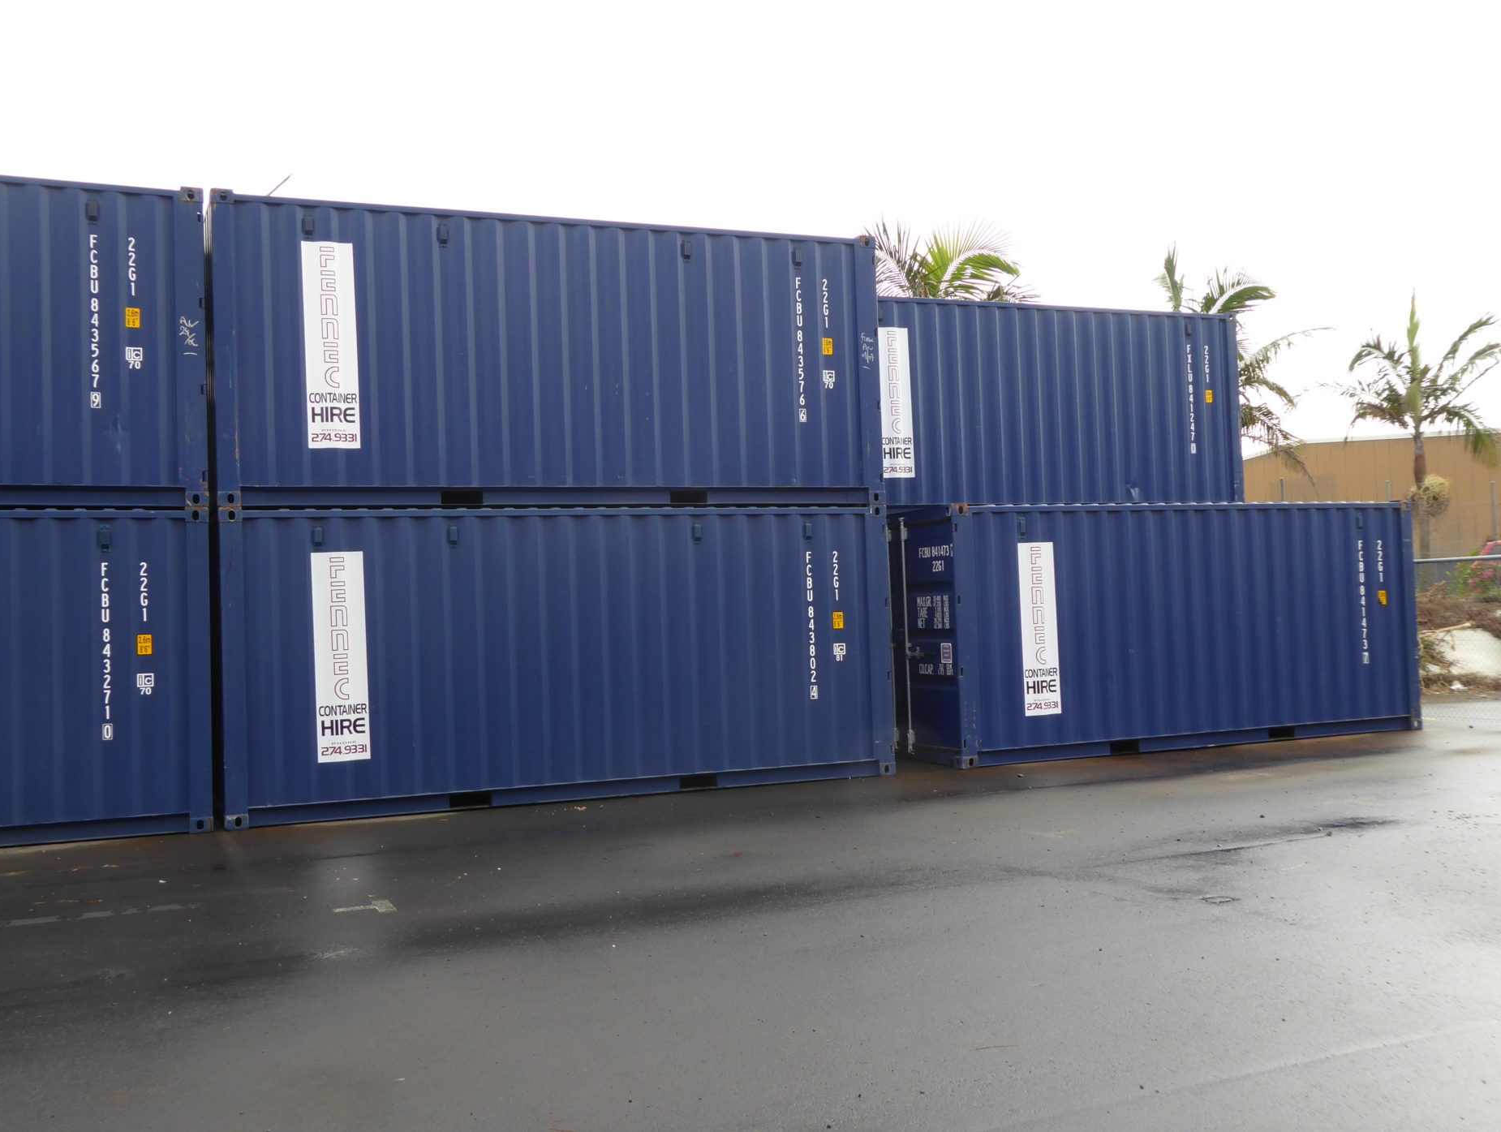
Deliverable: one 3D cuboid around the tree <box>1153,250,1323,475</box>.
[{"bbox_3d":[7.720,-1.910,25.970,4.000,7.110,4.000,-1,-2,-22],"label":"tree"}]

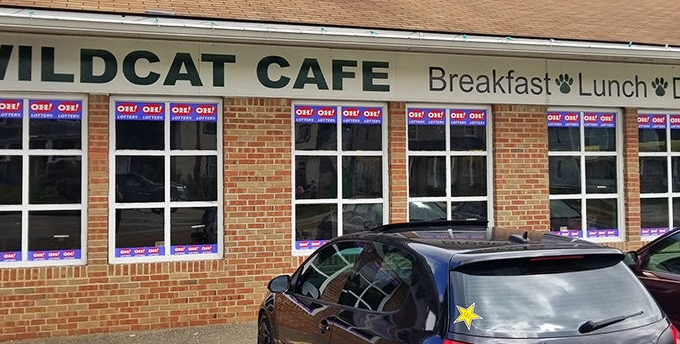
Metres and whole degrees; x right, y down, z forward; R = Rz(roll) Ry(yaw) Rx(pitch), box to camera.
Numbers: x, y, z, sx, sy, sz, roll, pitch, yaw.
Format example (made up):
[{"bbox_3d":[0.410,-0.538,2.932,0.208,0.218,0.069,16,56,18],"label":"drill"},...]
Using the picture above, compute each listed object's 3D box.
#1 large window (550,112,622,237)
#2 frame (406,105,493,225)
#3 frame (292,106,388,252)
[{"bbox_3d":[3.379,0.061,7.075,1.248,1.893,0.100,0,-2,-12],"label":"large window"},{"bbox_3d":[1.403,0.068,6.647,1.248,1.893,0.100,0,-2,-12],"label":"frame"},{"bbox_3d":[-0.007,0.073,6.341,1.248,1.893,0.100,0,-2,-12],"label":"frame"}]

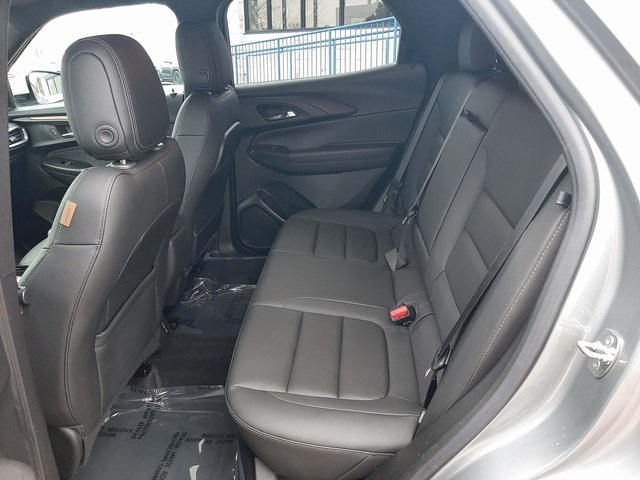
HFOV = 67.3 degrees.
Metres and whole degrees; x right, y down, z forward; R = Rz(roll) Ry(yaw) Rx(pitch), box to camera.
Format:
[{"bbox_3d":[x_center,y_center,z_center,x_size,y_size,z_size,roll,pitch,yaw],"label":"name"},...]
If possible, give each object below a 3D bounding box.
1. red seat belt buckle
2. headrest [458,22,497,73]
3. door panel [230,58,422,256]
[{"bbox_3d":[0.234,0.206,1.349,0.065,0.040,0.045,0,25,4],"label":"red seat belt buckle"},{"bbox_3d":[0.521,-0.614,1.523,0.120,0.175,0.250,0,25,4],"label":"headrest"},{"bbox_3d":[0.014,-0.318,2.113,0.830,0.810,0.130,0,25,4],"label":"door panel"}]

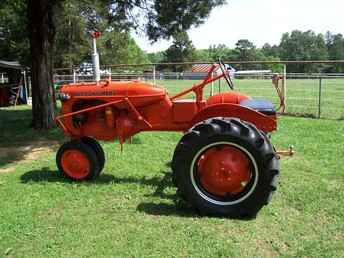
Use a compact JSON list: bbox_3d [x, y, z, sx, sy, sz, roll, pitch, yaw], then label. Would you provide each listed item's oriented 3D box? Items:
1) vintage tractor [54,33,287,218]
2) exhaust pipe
[{"bbox_3d":[-0.082,-0.211,4.393,3.060,2.030,1.790,3,11,10],"label":"vintage tractor"},{"bbox_3d":[-0.979,-0.934,4.405,0.095,0.663,0.090,1,10,10],"label":"exhaust pipe"}]

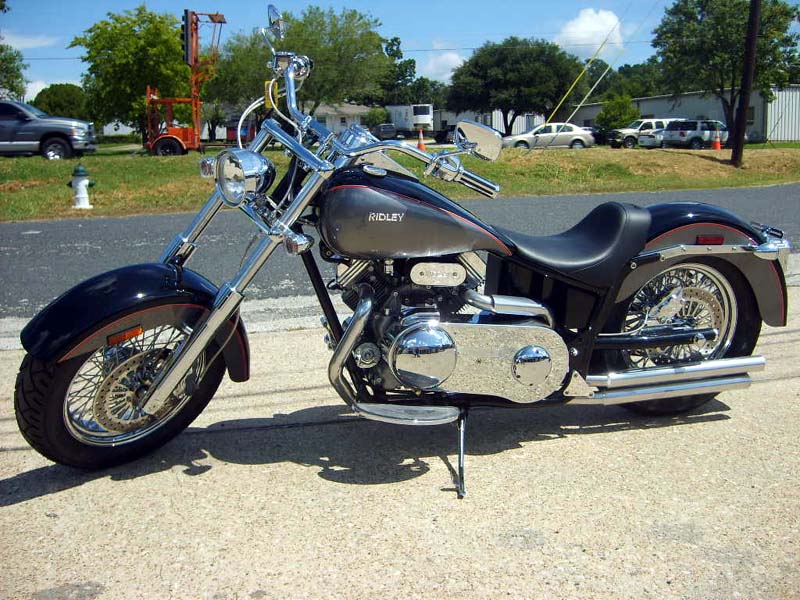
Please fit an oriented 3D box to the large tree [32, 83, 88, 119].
[{"bbox_3d":[-25.777,-14.069,62.503,5.000,5.000,5.000,0,12,0],"label":"large tree"}]

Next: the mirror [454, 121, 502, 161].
[{"bbox_3d":[0.194,-0.405,2.072,0.134,0.097,0.045,26,41,21],"label":"mirror"}]

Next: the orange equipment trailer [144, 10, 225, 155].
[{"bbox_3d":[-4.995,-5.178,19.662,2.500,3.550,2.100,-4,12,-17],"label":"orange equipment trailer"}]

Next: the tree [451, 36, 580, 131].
[{"bbox_3d":[8.163,-14.579,57.804,9.600,8.000,9.600,0,12,0],"label":"tree"}]

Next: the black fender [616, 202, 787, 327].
[{"bbox_3d":[0.997,-0.117,2.692,0.710,0.430,0.215,-4,15,-12],"label":"black fender"}]

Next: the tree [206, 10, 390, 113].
[{"bbox_3d":[-6.691,-14.696,53.105,12.039,8.683,11.437,0,12,0],"label":"tree"}]

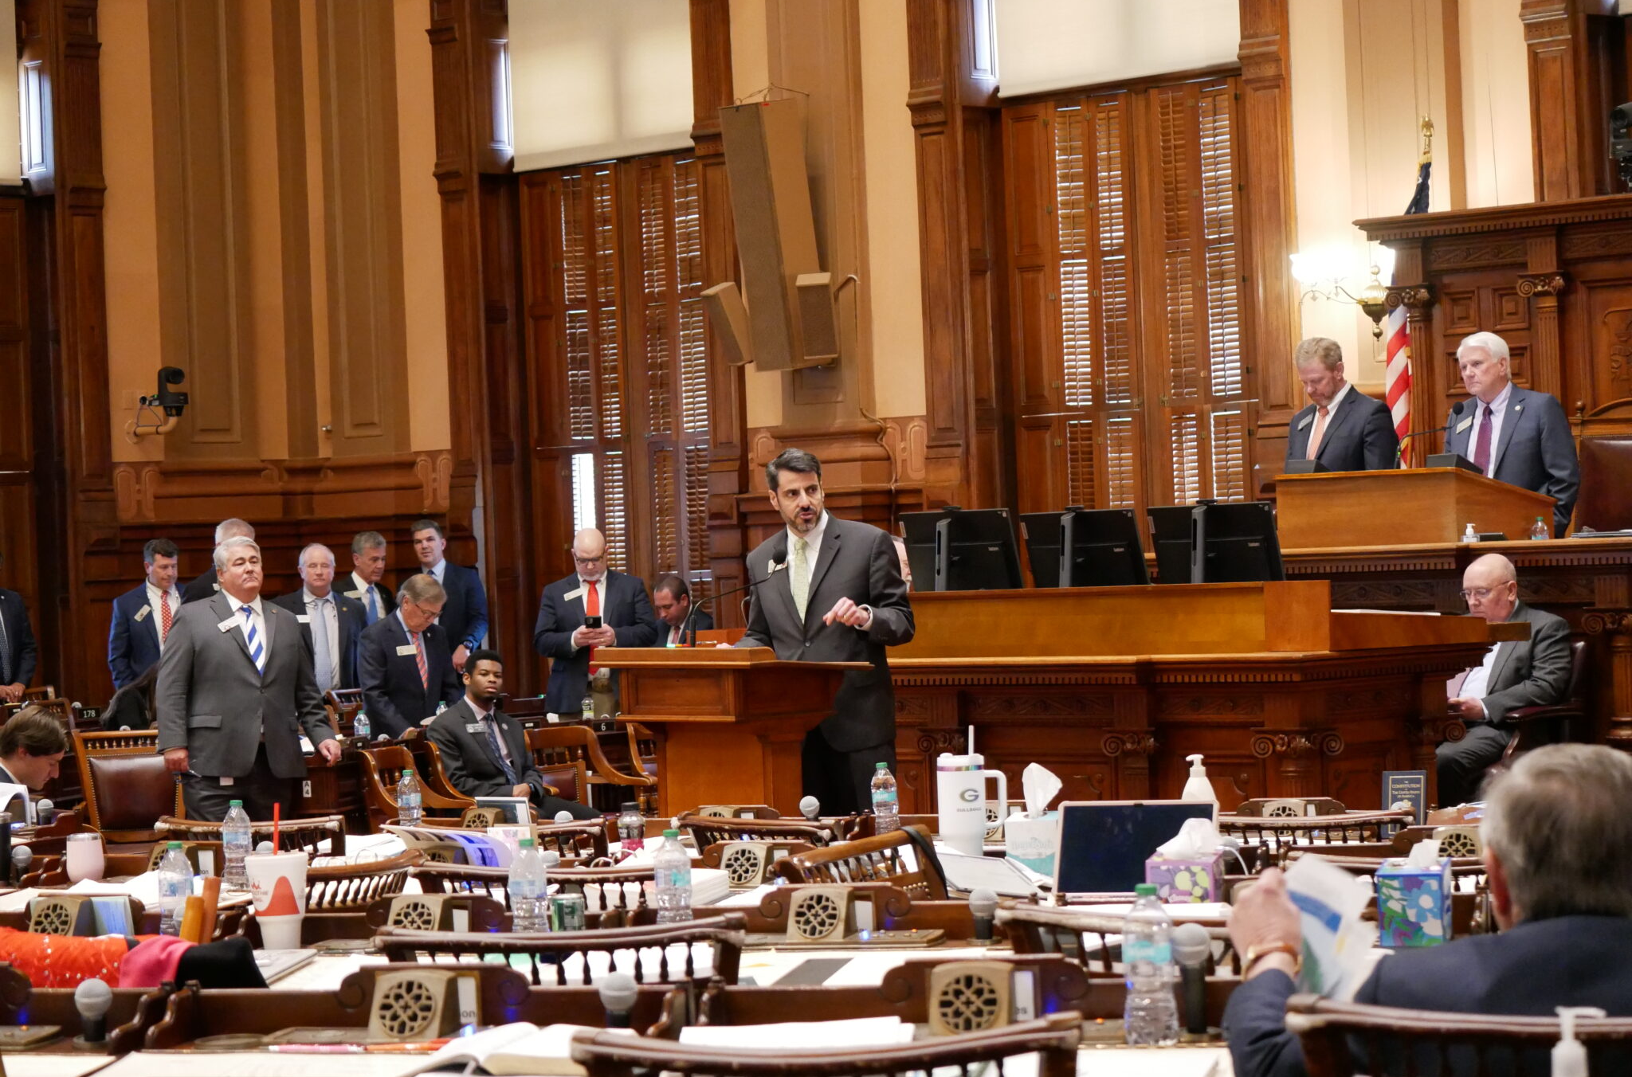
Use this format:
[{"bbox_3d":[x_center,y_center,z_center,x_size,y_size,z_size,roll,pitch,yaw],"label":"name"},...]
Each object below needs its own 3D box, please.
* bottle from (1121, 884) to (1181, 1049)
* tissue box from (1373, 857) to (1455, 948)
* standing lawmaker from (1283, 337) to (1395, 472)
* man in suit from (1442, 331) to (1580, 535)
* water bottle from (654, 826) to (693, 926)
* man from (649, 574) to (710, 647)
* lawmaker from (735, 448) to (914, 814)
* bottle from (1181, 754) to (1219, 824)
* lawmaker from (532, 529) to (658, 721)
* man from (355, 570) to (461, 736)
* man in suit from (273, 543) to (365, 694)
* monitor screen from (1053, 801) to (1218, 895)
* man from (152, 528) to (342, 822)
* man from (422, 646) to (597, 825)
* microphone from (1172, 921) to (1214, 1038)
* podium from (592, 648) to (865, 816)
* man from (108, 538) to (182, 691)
[{"bbox_3d":[0.449,0.573,5.700,0.070,0.216,0.070,-2,0,0],"label":"bottle"},{"bbox_3d":[1.025,0.624,7.270,0.112,0.125,0.112,-2,5,16],"label":"tissue box"},{"bbox_3d":[2.101,0.104,16.698,0.530,1.790,0.380,-2,0,41],"label":"standing lawmaker"},{"bbox_3d":[2.720,0.096,16.498,0.560,1.800,0.390,-2,0,41],"label":"man in suit"},{"bbox_3d":[-0.252,0.622,7.550,0.066,0.205,0.066,-2,0,0],"label":"water bottle"},{"bbox_3d":[-0.640,0.799,20.000,0.520,1.280,0.720,-2,0,36],"label":"man"},{"bbox_3d":[0.059,0.637,12.748,0.580,1.820,0.420,-2,0,34],"label":"lawmaker"},{"bbox_3d":[0.808,0.560,8.900,0.085,0.210,0.075,-2,0,0],"label":"bottle"},{"bbox_3d":[-0.980,0.837,18.800,0.570,1.750,0.420,-2,0,-2],"label":"lawmaker"},{"bbox_3d":[-1.730,0.956,18.200,0.580,1.600,0.550,-2,0,-37],"label":"man"},{"bbox_3d":[-2.443,0.900,21.198,0.540,1.750,0.350,-2,0,-8],"label":"man in suit"},{"bbox_3d":[0.608,0.588,8.050,0.315,0.205,0.020,-2,-17,16],"label":"monitor screen"},{"bbox_3d":[-2.127,0.870,15.900,0.610,1.760,0.400,-2,0,-30],"label":"man"},{"bbox_3d":[-1.253,1.091,17.500,0.550,1.270,0.850,-2,0,-38],"label":"man"},{"bbox_3d":[0.491,0.572,5.520,0.050,0.148,0.050,-2,0,0],"label":"microphone"},{"bbox_3d":[-0.227,0.898,12.100,0.500,1.180,0.720,-2,0,-41],"label":"podium"},{"bbox_3d":[-3.293,0.884,21.298,0.540,1.770,0.360,-2,0,-25],"label":"man"}]

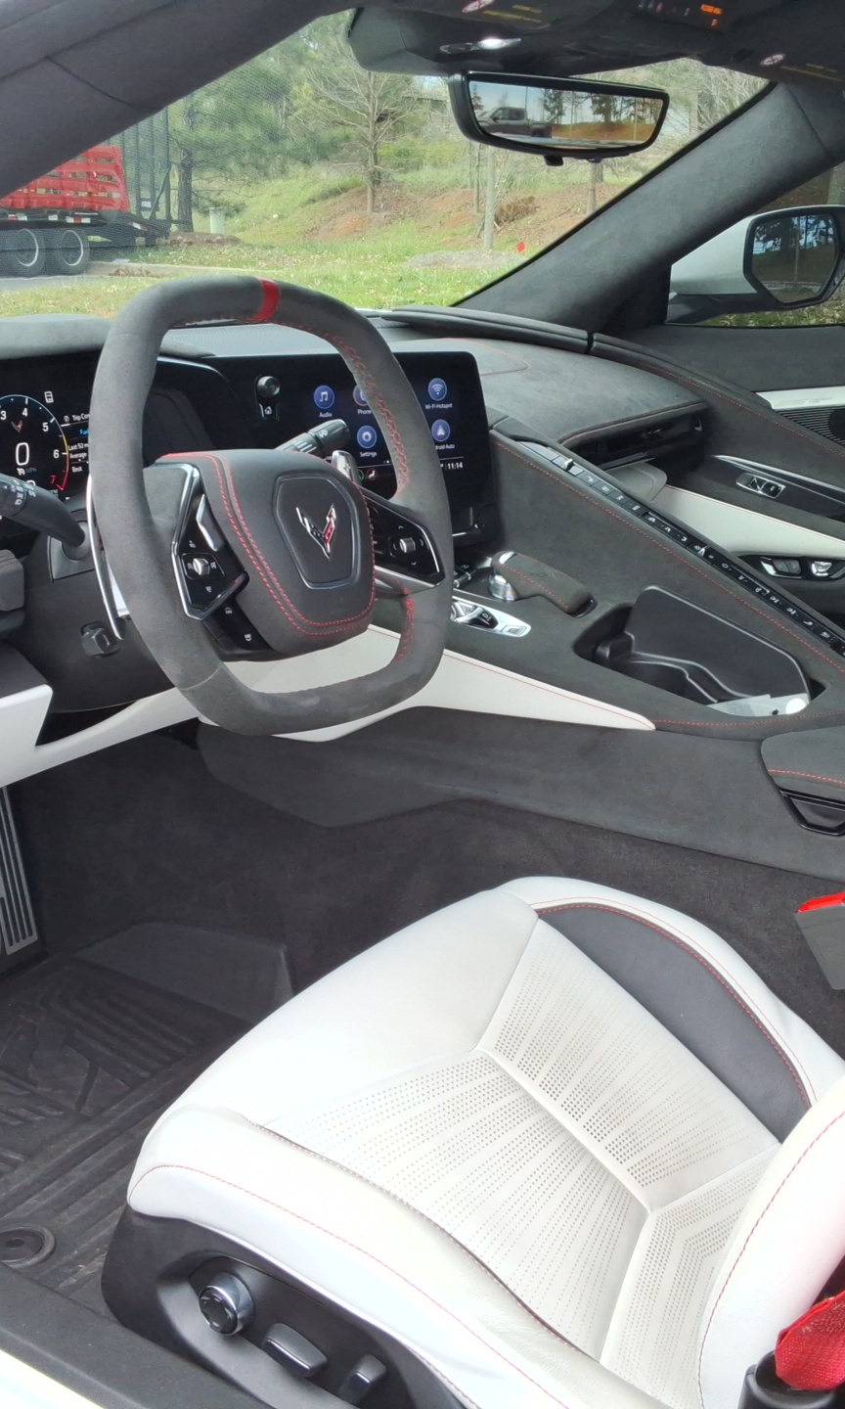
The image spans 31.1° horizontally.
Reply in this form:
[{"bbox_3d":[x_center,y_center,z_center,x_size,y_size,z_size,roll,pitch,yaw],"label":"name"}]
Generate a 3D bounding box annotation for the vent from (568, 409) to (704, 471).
[{"bbox_3d":[0.248,-0.327,1.862,0.070,0.055,0.370,13,21,31],"label":"vent"}]

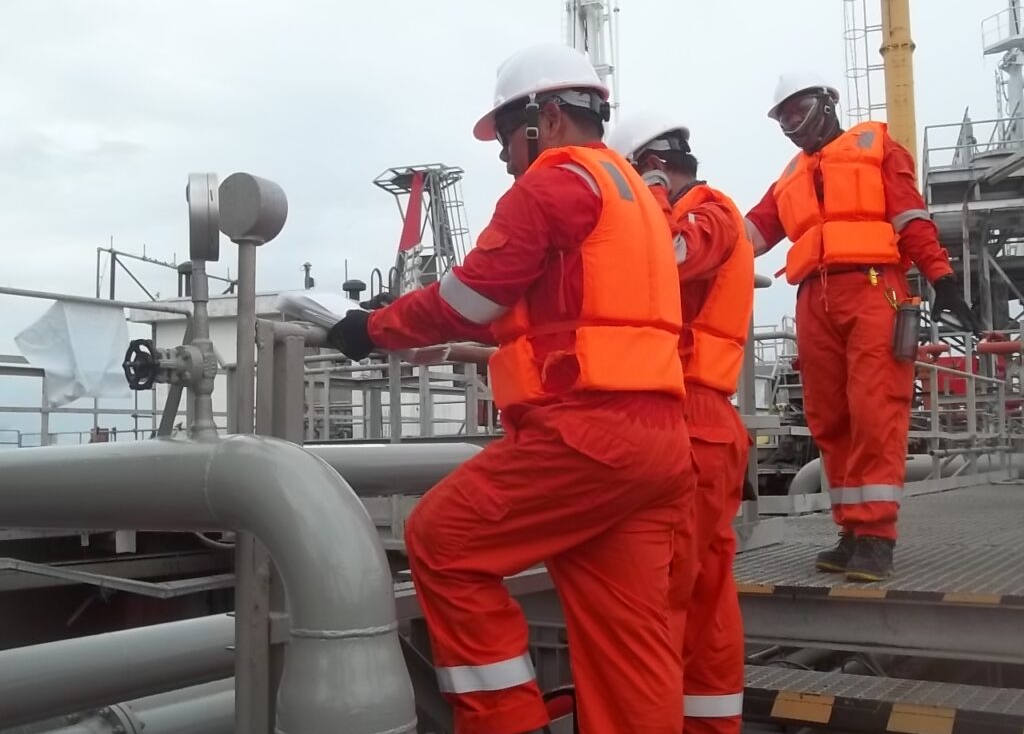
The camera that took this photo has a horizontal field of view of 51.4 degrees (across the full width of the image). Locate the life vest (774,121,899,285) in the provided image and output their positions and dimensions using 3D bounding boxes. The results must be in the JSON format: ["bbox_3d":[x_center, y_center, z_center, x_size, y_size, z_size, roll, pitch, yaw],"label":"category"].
[{"bbox_3d":[1.082,-0.545,3.530,0.380,0.525,0.260,-5,2,45],"label":"life vest"}]

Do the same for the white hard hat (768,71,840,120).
[{"bbox_3d":[0.992,-0.911,3.600,0.280,0.150,0.220,-21,6,-27],"label":"white hard hat"}]

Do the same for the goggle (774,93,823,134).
[{"bbox_3d":[0.931,-0.820,3.460,0.090,0.080,0.155,-18,5,-30],"label":"goggle"}]

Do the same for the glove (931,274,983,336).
[{"bbox_3d":[1.416,-0.200,3.400,0.120,0.190,0.090,-31,-6,10],"label":"glove"}]

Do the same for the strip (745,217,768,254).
[{"bbox_3d":[0.802,-0.435,3.550,0.055,0.135,0.120,-35,-25,-9],"label":"strip"}]

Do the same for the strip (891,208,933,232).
[{"bbox_3d":[1.321,-0.484,3.520,0.140,0.052,0.135,-19,-4,19],"label":"strip"}]

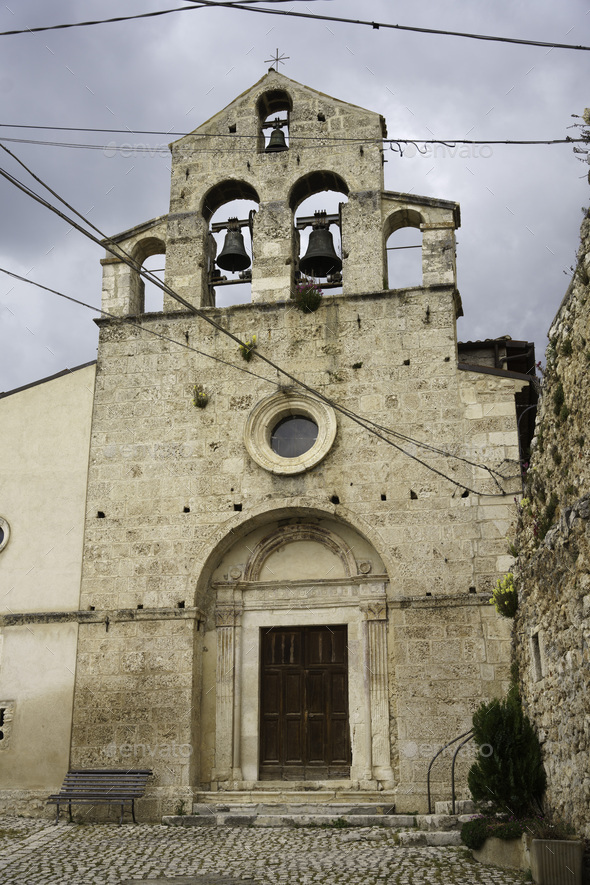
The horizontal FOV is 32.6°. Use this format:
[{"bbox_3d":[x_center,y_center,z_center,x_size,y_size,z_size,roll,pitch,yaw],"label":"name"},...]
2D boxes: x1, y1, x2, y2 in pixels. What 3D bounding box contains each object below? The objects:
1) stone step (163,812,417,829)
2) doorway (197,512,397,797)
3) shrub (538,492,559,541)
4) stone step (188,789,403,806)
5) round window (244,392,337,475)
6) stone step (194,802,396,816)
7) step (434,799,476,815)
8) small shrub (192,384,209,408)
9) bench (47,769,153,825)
[{"bbox_3d":[-0.094,6.099,16.258,4.134,0.194,0.420,-4,-19,11],"label":"stone step"},{"bbox_3d":[0.007,3.611,17.807,3.456,4.796,0.750,-4,-19,11],"label":"doorway"},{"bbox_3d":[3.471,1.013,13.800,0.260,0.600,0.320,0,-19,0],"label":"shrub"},{"bbox_3d":[0.023,5.952,16.908,3.375,0.206,0.420,-4,-19,11],"label":"stone step"},{"bbox_3d":[-0.059,-0.157,18.747,1.744,1.648,0.380,-4,-19,11],"label":"round window"},{"bbox_3d":[0.002,6.109,16.794,3.409,0.186,0.380,-4,-19,11],"label":"stone step"},{"bbox_3d":[2.545,5.667,15.659,0.706,0.202,0.420,-4,-19,11],"label":"step"},{"bbox_3d":[-1.785,-0.850,19.038,0.290,0.420,0.260,-4,-19,11],"label":"small shrub"},{"bbox_3d":[-3.275,5.938,16.880,1.511,0.865,0.680,-4,-19,11],"label":"bench"}]

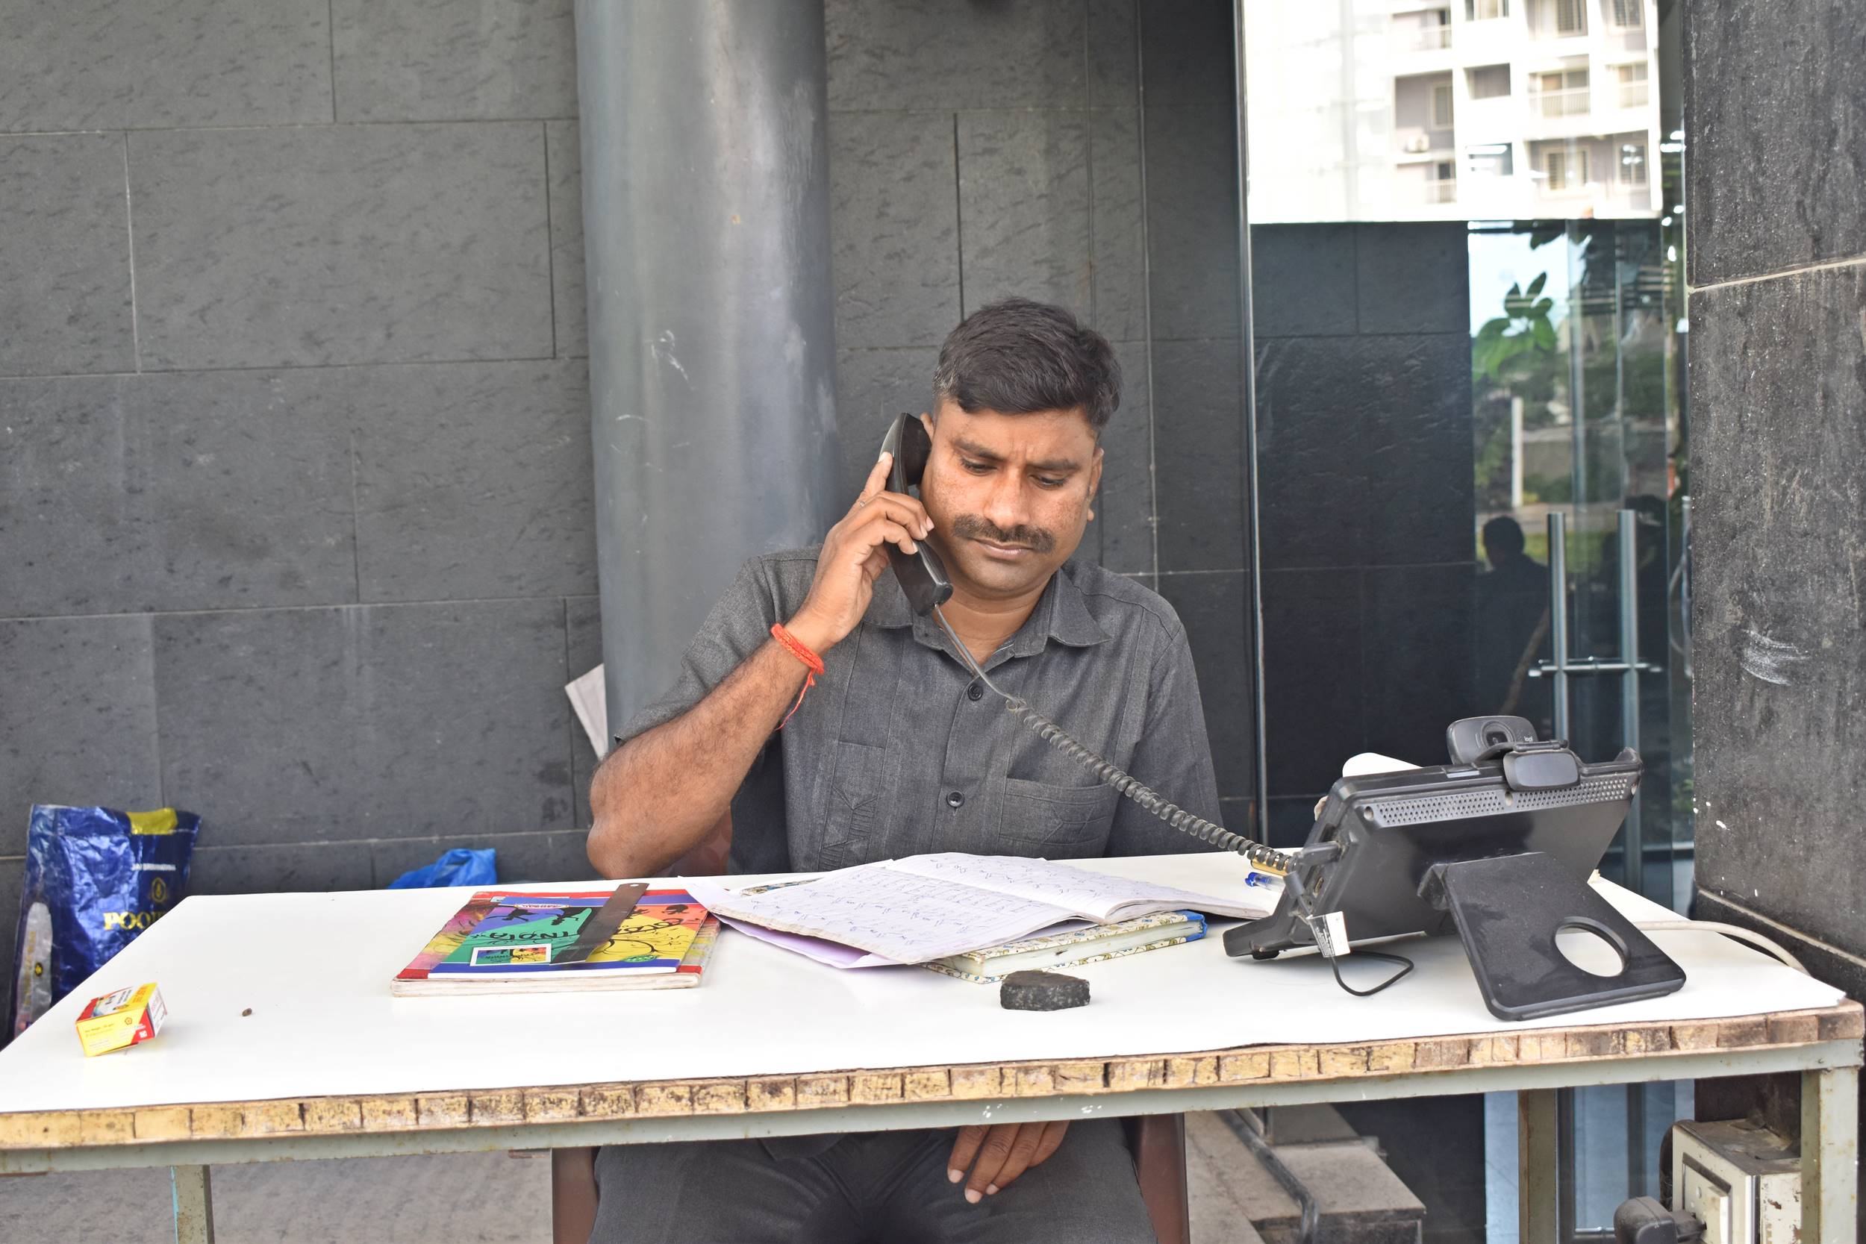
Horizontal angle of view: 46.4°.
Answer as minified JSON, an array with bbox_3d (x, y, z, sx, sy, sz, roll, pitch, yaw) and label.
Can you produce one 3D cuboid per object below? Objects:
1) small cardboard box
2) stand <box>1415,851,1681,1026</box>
[{"bbox_3d":[-0.520,0.255,1.399,0.044,0.022,0.040,-13,14,-6],"label":"small cardboard box"},{"bbox_3d":[0.394,0.198,1.414,0.151,0.078,0.118,-4,5,-20],"label":"stand"}]

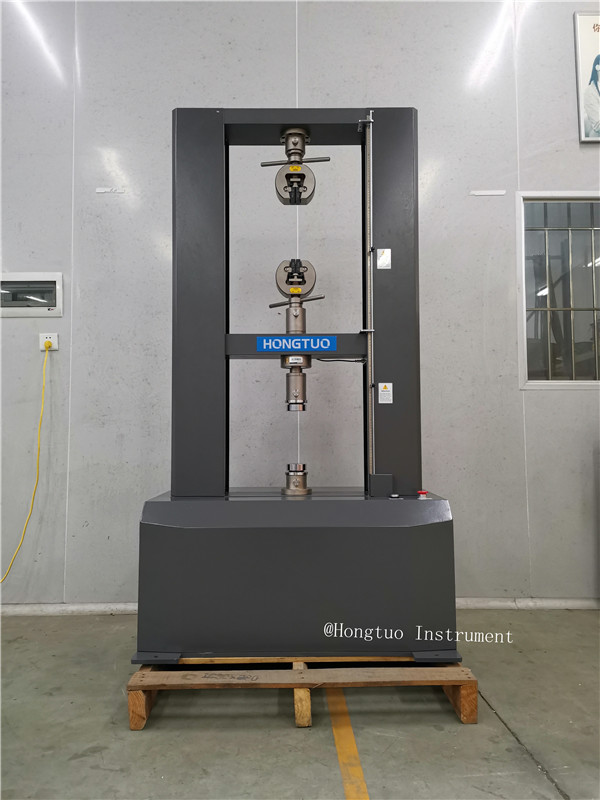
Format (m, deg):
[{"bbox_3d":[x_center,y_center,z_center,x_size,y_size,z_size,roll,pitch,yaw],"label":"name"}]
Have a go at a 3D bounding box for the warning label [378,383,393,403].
[{"bbox_3d":[0.306,-0.024,2.140,0.050,0.071,0.002,0,-3,-1],"label":"warning label"}]

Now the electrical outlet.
[{"bbox_3d":[-1.222,-0.282,2.929,0.086,0.086,0.012,0,-3,-1],"label":"electrical outlet"}]

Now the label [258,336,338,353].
[{"bbox_3d":[-0.011,-0.200,2.166,0.287,0.053,0.003,0,-3,-1],"label":"label"}]

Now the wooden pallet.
[{"bbox_3d":[0.005,0.899,2.131,1.000,0.125,0.820,0,-3,-1],"label":"wooden pallet"}]

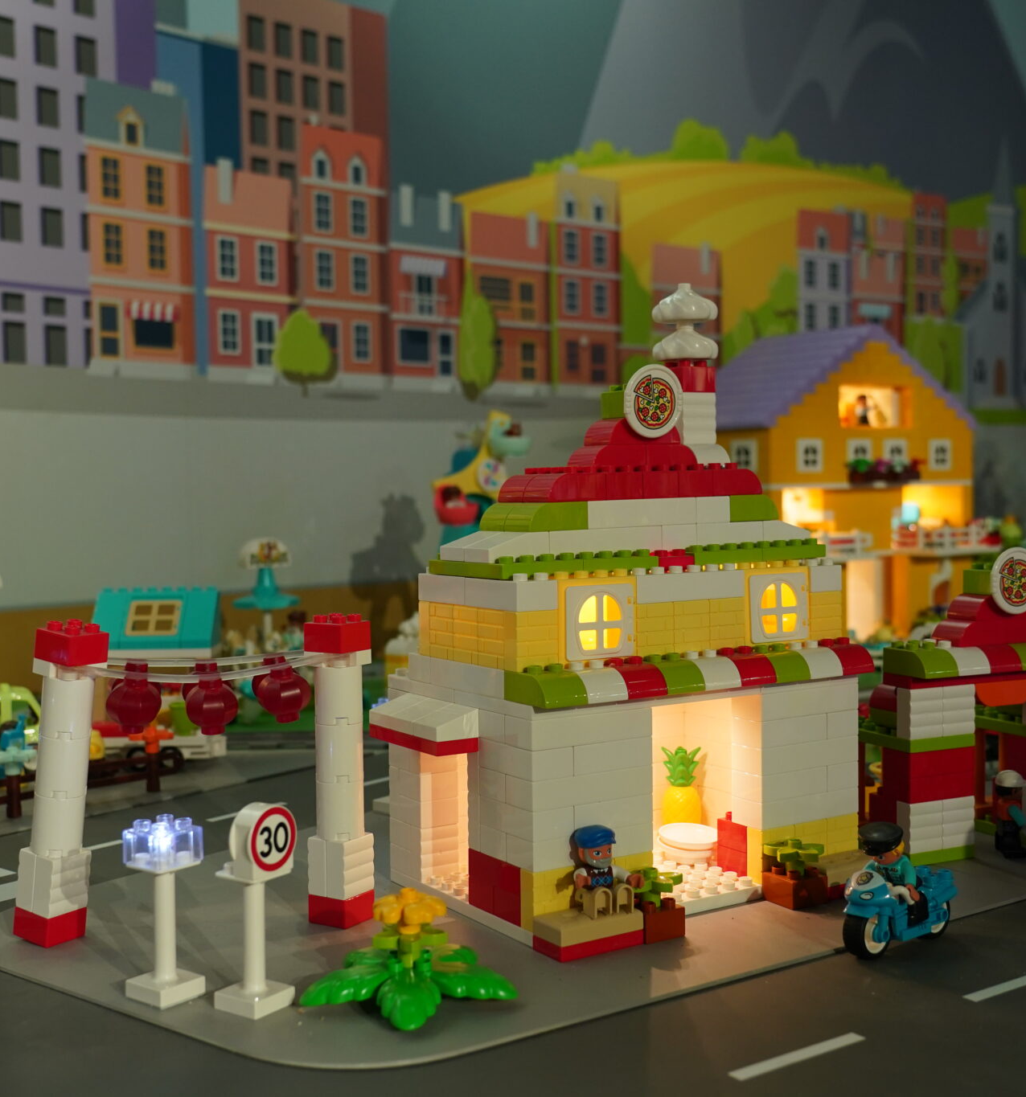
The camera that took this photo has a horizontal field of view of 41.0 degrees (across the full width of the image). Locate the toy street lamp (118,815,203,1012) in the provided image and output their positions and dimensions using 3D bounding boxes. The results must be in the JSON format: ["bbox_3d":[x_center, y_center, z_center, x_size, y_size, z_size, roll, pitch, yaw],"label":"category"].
[{"bbox_3d":[-0.199,0.206,0.785,0.032,0.101,0.032,1,2,38],"label":"toy street lamp"}]

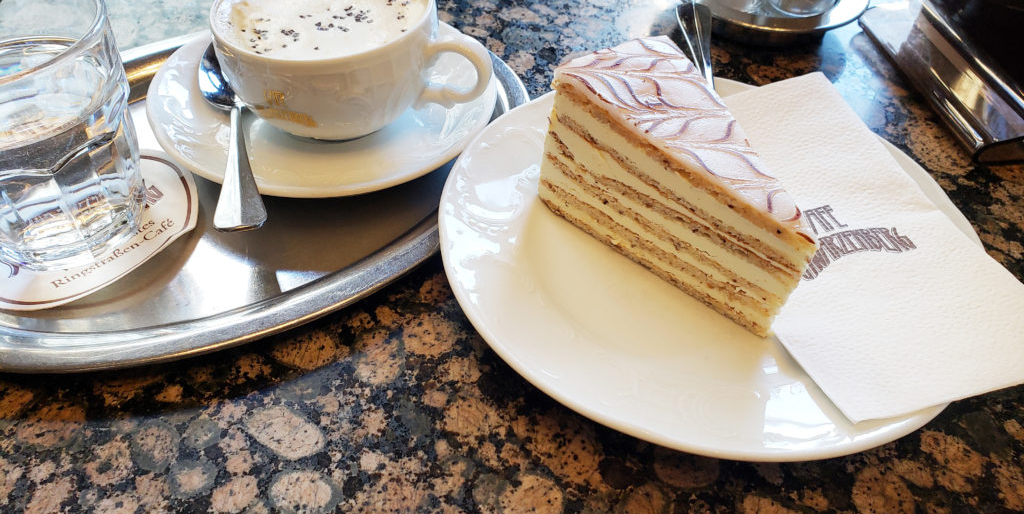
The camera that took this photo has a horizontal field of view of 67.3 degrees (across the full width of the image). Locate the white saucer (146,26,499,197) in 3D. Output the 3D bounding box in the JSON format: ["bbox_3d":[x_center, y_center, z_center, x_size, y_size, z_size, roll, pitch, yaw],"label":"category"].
[{"bbox_3d":[-0.084,-0.072,0.359,0.155,0.021,0.155,1,46,-1],"label":"white saucer"}]

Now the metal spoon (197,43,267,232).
[{"bbox_3d":[-0.117,-0.056,0.328,0.032,0.020,0.143,-10,46,-12],"label":"metal spoon"}]

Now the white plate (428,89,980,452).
[{"bbox_3d":[0.076,-0.007,0.306,0.208,0.022,0.208,1,46,-1],"label":"white plate"}]

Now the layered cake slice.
[{"bbox_3d":[0.065,-0.025,0.289,0.056,0.057,0.116,-21,50,-21],"label":"layered cake slice"}]

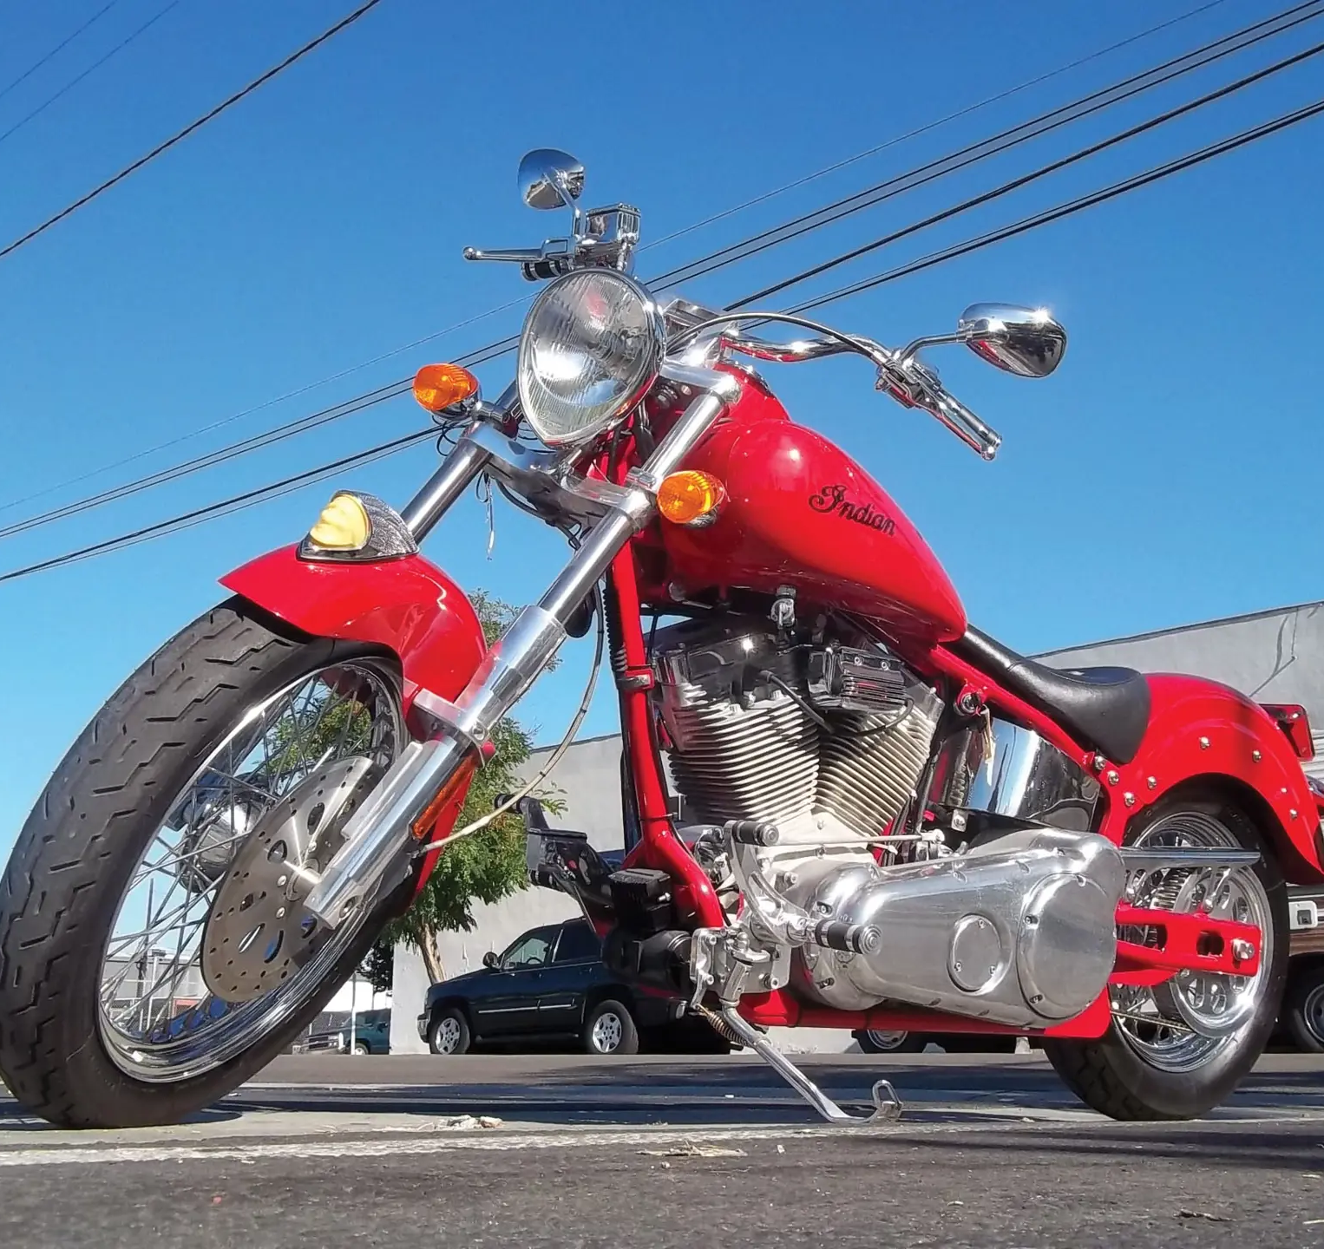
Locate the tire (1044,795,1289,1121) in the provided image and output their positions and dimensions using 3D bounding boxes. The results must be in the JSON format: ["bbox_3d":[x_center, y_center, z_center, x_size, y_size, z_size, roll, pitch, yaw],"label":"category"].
[{"bbox_3d":[0.866,0.549,2.672,0.636,0.636,0.150,13,-12,-35],"label":"tire"}]

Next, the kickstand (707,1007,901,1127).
[{"bbox_3d":[0.182,0.527,1.852,0.115,0.115,0.240,13,-12,-35],"label":"kickstand"}]

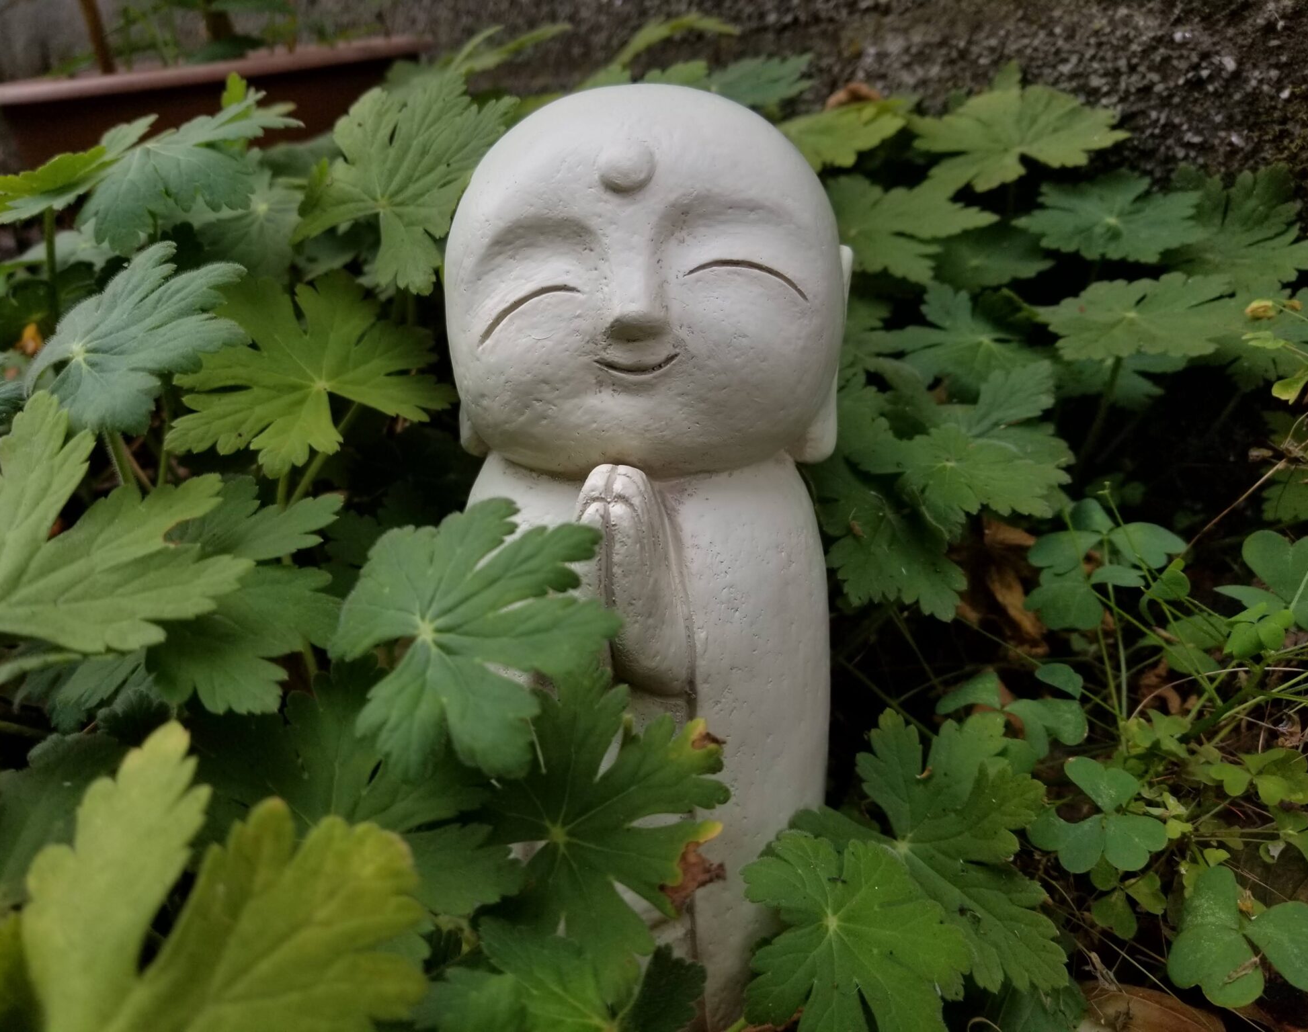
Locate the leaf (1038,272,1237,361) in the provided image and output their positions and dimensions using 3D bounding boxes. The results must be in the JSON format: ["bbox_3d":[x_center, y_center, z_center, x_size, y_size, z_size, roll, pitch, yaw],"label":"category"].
[{"bbox_3d":[0.187,-0.077,0.400,0.073,0.016,0.060,6,31,10],"label":"leaf"}]

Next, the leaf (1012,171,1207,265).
[{"bbox_3d":[0.169,-0.112,0.385,0.064,0.014,0.060,-5,39,1],"label":"leaf"}]

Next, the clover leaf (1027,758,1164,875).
[{"bbox_3d":[0.127,0.085,0.295,0.035,0.008,0.032,-5,51,7],"label":"clover leaf"}]

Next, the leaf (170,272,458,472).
[{"bbox_3d":[-0.103,-0.045,0.315,0.082,0.022,0.073,-31,59,-21],"label":"leaf"}]

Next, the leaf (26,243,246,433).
[{"bbox_3d":[-0.149,-0.053,0.300,0.057,0.022,0.068,-18,46,-1],"label":"leaf"}]

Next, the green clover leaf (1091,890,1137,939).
[{"bbox_3d":[0.136,0.117,0.305,0.013,0.004,0.013,9,53,14],"label":"green clover leaf"}]

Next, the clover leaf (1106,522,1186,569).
[{"bbox_3d":[0.164,0.010,0.345,0.022,0.008,0.025,19,33,19],"label":"clover leaf"}]

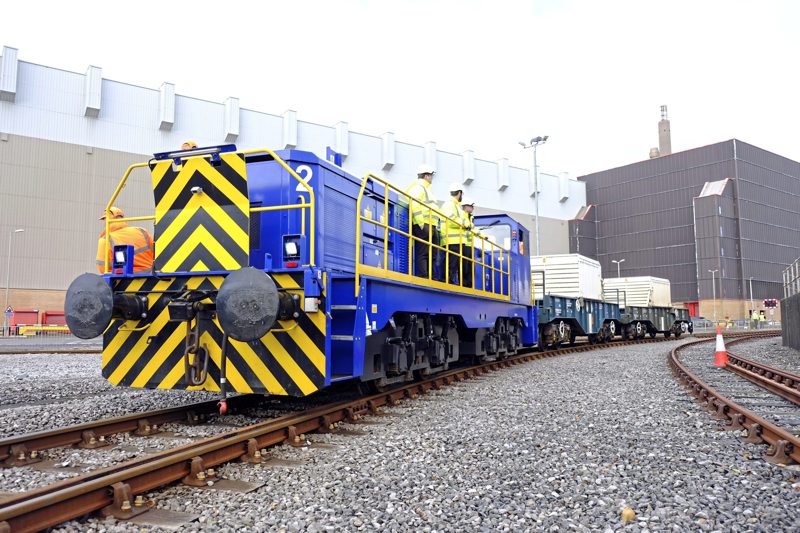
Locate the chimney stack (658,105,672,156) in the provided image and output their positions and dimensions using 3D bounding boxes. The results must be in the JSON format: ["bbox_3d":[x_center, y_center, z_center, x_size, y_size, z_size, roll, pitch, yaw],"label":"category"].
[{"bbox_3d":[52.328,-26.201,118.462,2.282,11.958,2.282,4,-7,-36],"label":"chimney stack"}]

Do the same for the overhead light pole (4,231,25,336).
[{"bbox_3d":[-31.864,1.329,49.590,0.941,8.819,0.300,3,-6,-28],"label":"overhead light pole"}]

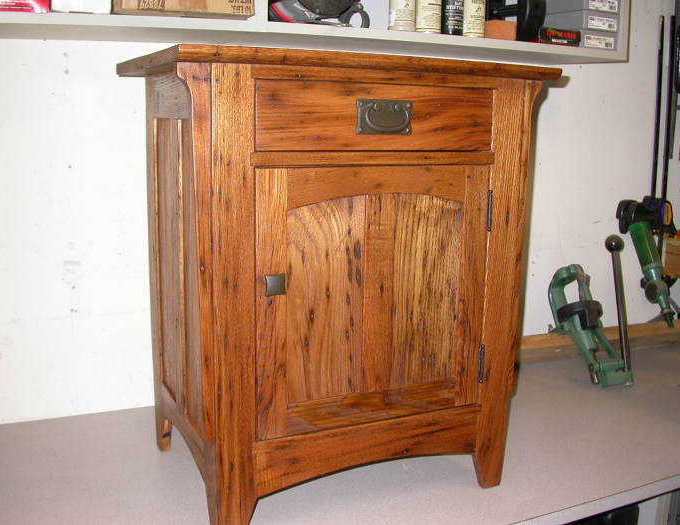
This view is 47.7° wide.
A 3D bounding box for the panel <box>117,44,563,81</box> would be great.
[{"bbox_3d":[-0.014,-0.308,1.250,0.608,0.021,0.406,-4,11,-26],"label":"panel"}]

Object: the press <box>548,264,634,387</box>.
[{"bbox_3d":[0.611,0.159,1.911,0.145,0.285,0.145,-2,-19,-18],"label":"press"}]

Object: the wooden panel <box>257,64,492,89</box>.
[{"bbox_3d":[0.058,-0.264,1.103,0.398,0.017,0.020,-4,11,-26],"label":"wooden panel"}]

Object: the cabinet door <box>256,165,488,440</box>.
[{"bbox_3d":[0.054,0.050,1.162,0.388,0.389,0.023,-4,11,-26],"label":"cabinet door"}]

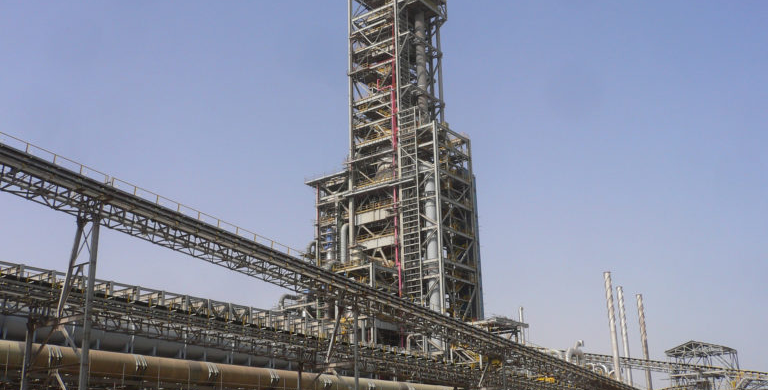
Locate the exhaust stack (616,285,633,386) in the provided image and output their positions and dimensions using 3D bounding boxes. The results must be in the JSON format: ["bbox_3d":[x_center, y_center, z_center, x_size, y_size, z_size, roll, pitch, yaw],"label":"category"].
[{"bbox_3d":[70.921,50.032,224.561,1.650,47.600,1.650,-14,-22,34],"label":"exhaust stack"}]

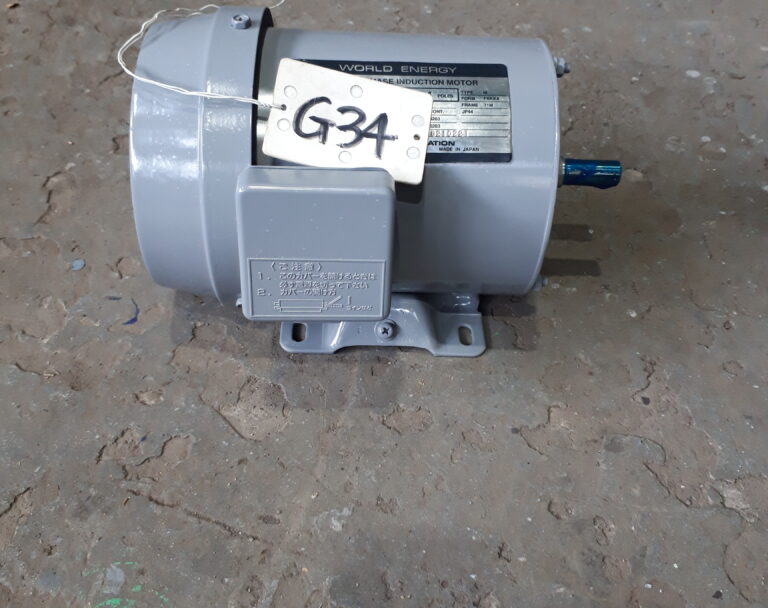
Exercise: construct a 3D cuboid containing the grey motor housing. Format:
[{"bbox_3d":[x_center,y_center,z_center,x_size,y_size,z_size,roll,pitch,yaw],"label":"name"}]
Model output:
[{"bbox_3d":[0.005,-0.065,0.402,0.237,0.147,0.166,2,50,-3],"label":"grey motor housing"}]

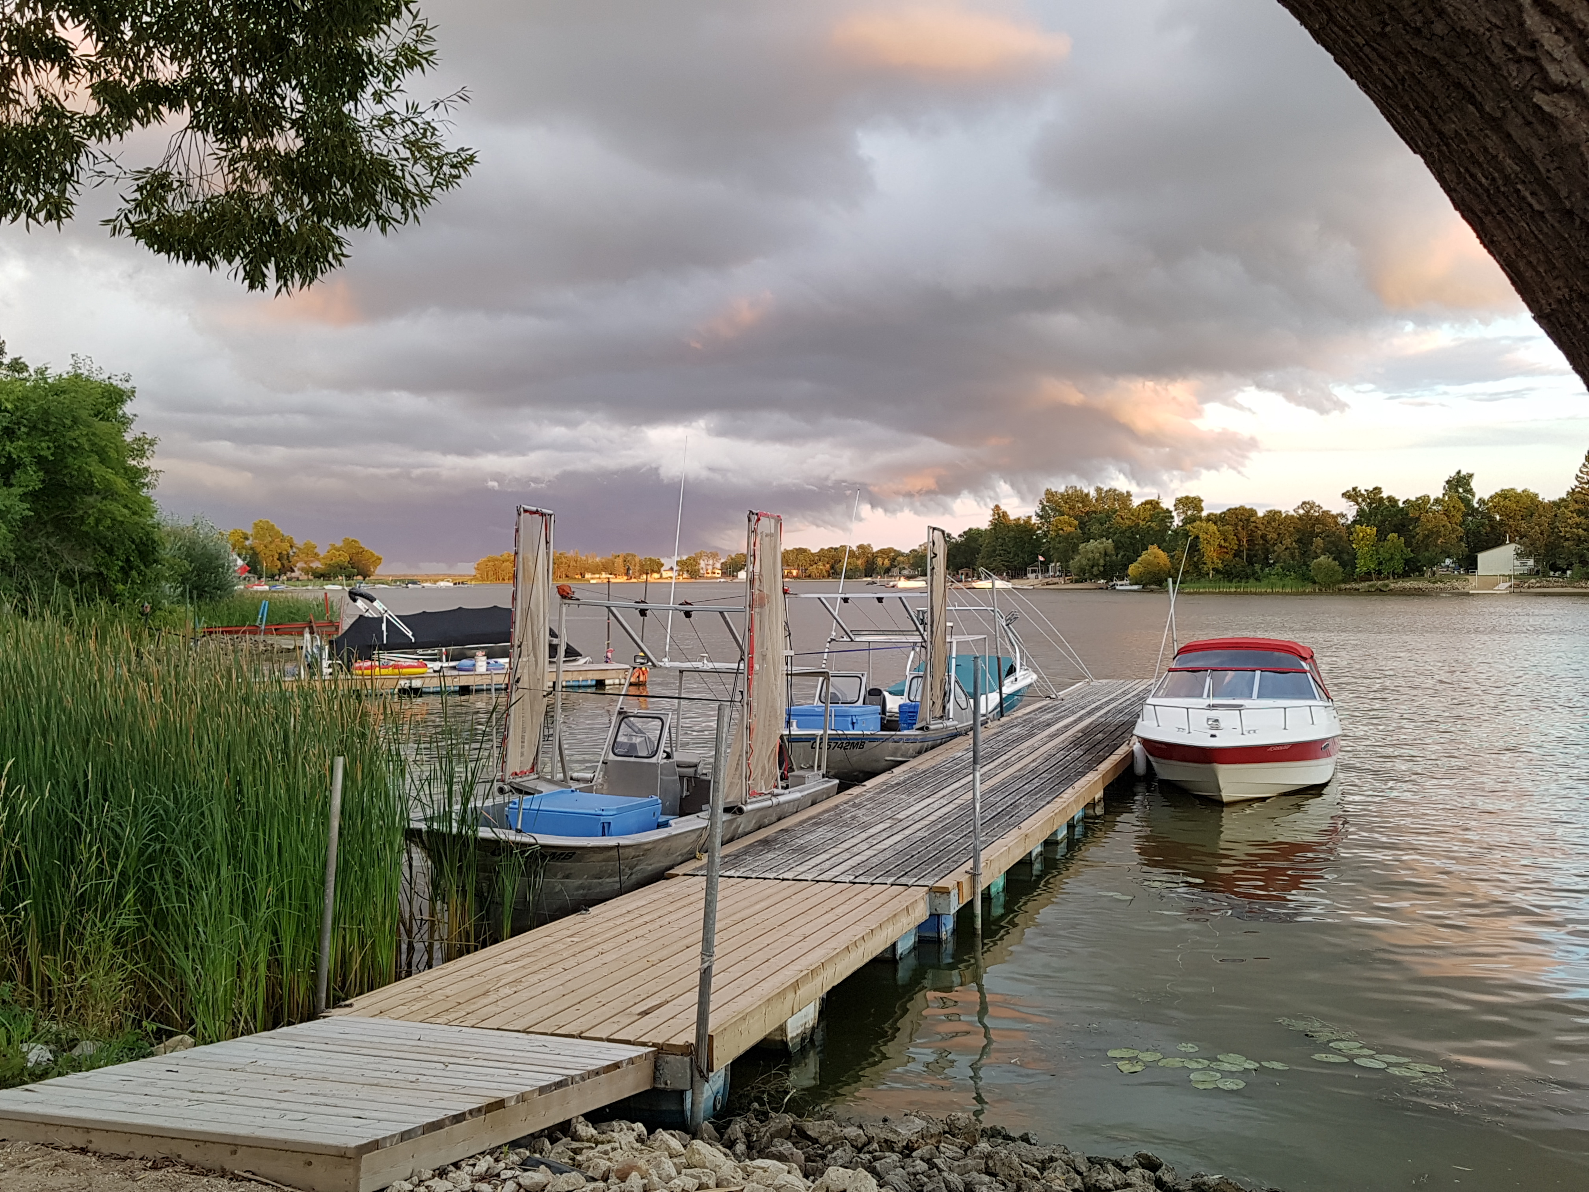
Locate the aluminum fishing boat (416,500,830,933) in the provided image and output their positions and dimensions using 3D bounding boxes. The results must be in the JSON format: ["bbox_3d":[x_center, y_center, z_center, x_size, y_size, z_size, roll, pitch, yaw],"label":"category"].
[{"bbox_3d":[-1.535,0.887,10.454,2.150,3.300,5.300,0,1,23],"label":"aluminum fishing boat"}]

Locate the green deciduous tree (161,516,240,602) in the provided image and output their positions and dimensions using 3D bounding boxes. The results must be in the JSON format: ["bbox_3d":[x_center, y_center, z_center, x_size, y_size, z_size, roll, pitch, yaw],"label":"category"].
[{"bbox_3d":[-31.585,-1.474,62.985,4.650,5.504,4.600,0,1,0],"label":"green deciduous tree"}]

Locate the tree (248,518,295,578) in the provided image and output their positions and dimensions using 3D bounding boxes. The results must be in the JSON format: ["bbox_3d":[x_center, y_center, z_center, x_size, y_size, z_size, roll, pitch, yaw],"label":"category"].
[{"bbox_3d":[-122.467,-10.775,279.866,11.650,14.853,11.000,0,1,0],"label":"tree"}]

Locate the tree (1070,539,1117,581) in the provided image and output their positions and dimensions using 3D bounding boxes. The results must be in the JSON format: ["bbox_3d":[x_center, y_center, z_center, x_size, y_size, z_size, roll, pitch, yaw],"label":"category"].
[{"bbox_3d":[58.909,-6.721,234.924,9.040,8.800,8.500,0,1,0],"label":"tree"}]

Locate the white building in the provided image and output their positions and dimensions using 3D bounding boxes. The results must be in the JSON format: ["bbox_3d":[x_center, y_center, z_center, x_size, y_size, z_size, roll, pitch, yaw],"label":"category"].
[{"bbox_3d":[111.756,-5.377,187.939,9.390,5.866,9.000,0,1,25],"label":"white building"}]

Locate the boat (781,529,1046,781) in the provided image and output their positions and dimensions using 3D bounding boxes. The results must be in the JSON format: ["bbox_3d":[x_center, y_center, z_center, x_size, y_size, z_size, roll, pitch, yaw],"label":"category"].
[{"bbox_3d":[0.970,0.801,15.955,2.150,3.300,6.000,0,1,24],"label":"boat"}]

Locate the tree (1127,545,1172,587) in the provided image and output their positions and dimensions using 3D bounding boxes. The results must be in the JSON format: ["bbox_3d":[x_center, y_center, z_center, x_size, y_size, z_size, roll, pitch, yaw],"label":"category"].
[{"bbox_3d":[63.847,-5.255,214.944,8.050,7.603,7.600,0,1,0],"label":"tree"}]

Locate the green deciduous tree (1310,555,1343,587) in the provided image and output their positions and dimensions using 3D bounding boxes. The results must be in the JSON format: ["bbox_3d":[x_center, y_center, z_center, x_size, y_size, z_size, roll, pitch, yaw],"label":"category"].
[{"bbox_3d":[84.783,-3.656,189.966,5.340,5.534,5.200,0,1,0],"label":"green deciduous tree"}]

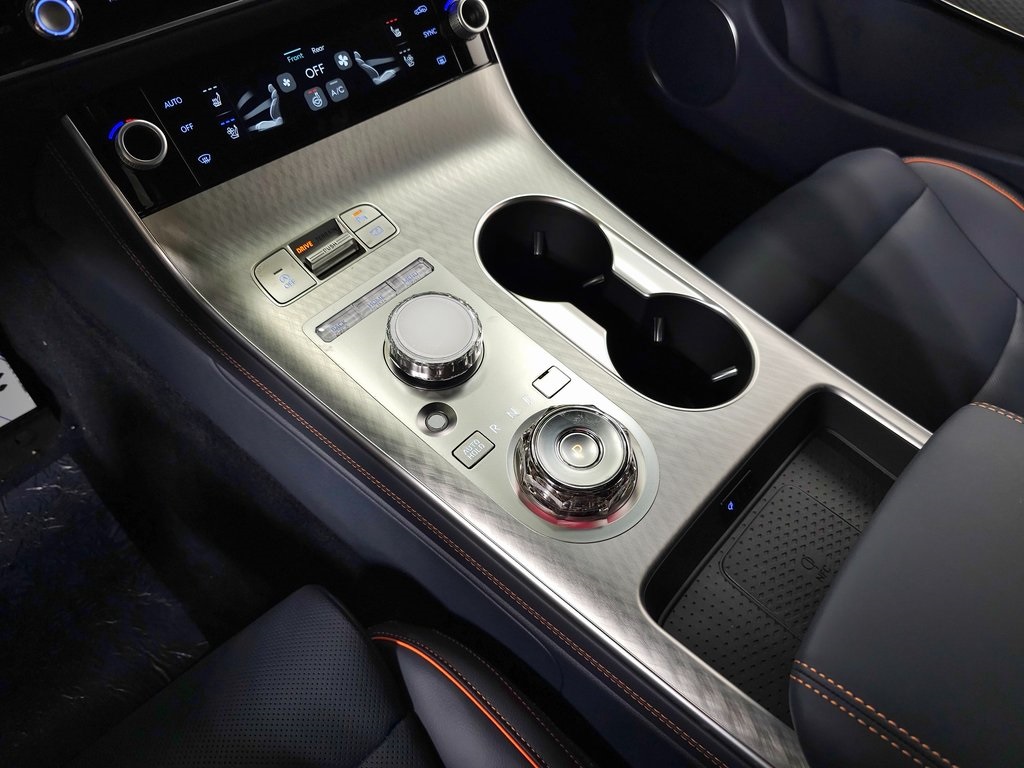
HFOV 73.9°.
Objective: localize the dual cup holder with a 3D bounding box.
[{"bbox_3d":[0.062,-0.041,0.474,0.210,0.070,0.088,40,64,19],"label":"dual cup holder"}]

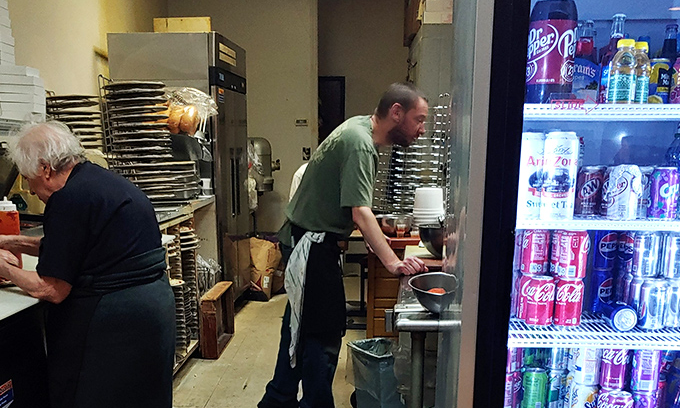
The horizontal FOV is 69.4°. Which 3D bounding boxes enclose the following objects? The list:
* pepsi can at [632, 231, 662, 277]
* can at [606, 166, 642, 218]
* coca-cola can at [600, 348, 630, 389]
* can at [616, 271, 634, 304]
[{"bbox_3d":[0.836,0.133,1.328,0.066,0.122,0.066,1,7,2],"label":"pepsi can"},{"bbox_3d":[0.661,-0.027,1.143,0.066,0.122,0.066,0,10,0],"label":"can"},{"bbox_3d":[0.742,0.432,1.330,0.066,0.122,0.066,1,7,2],"label":"coca-cola can"},{"bbox_3d":[0.831,0.242,1.409,0.066,0.122,0.066,1,7,2],"label":"can"}]

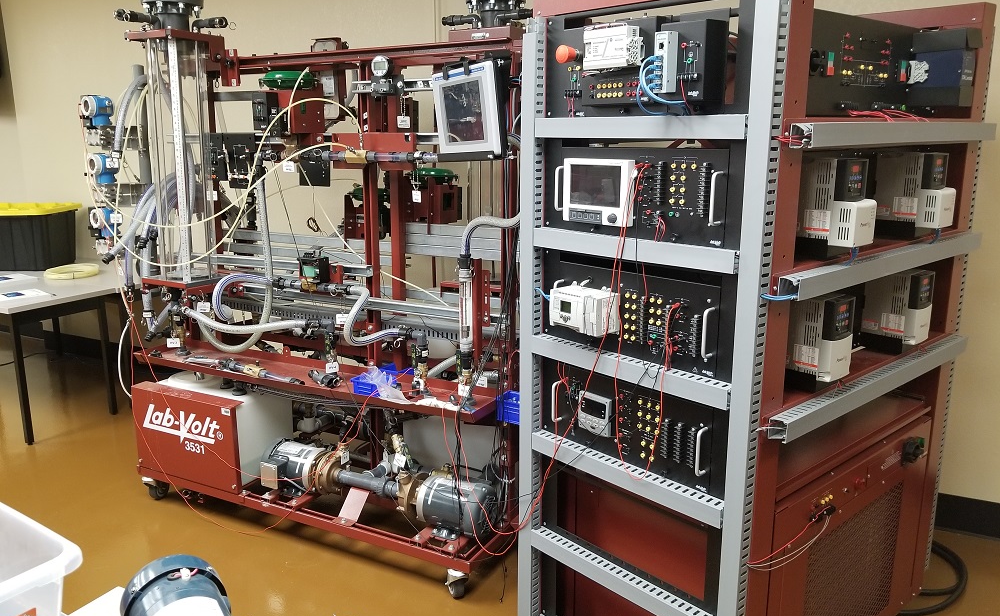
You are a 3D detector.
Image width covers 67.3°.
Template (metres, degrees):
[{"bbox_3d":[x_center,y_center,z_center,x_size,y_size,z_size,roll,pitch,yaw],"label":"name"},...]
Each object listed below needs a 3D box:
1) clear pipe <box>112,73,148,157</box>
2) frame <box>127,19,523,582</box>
[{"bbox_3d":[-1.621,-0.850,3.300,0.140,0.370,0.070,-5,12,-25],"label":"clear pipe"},{"bbox_3d":[-0.660,-0.161,3.115,1.720,1.890,0.800,6,12,27],"label":"frame"}]

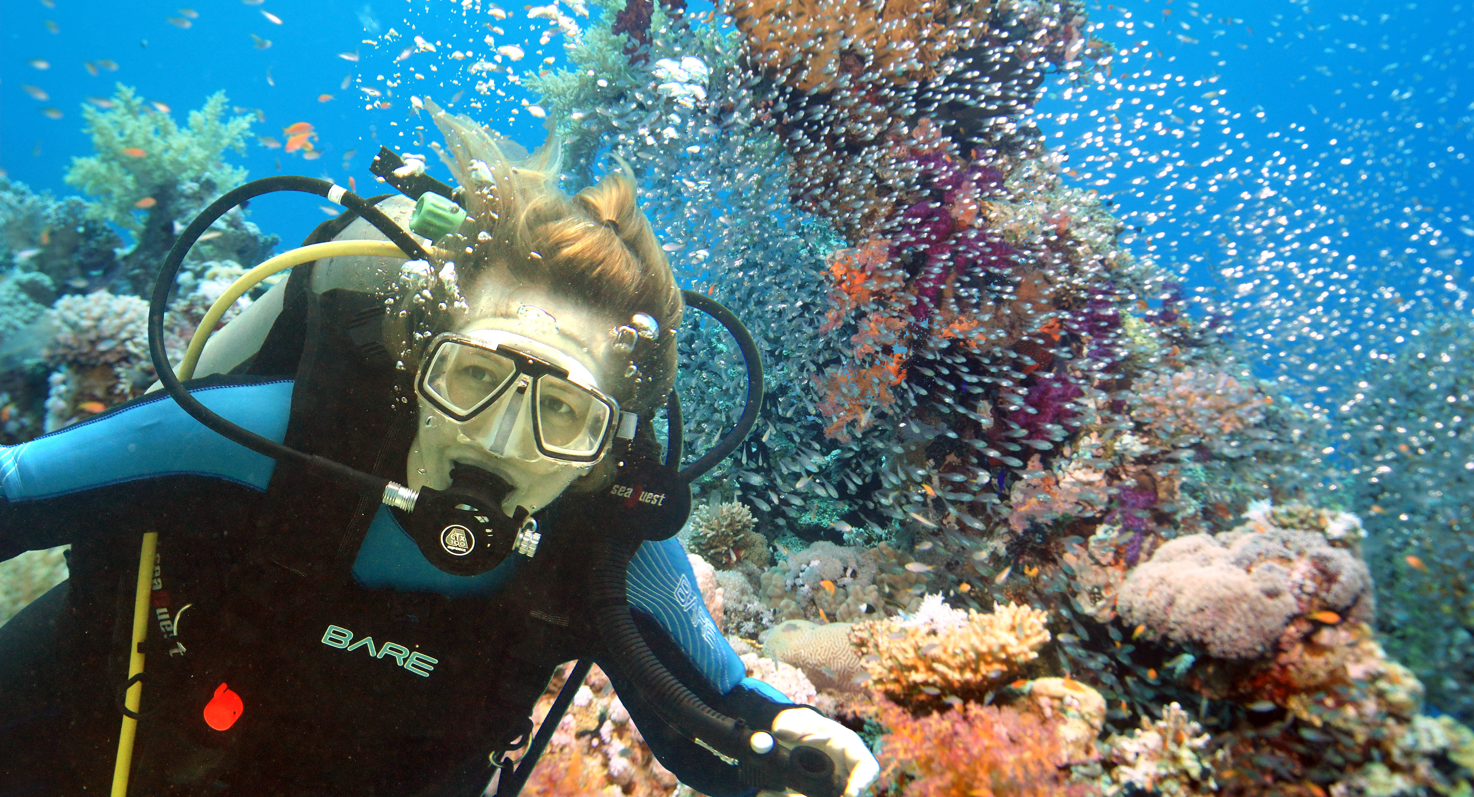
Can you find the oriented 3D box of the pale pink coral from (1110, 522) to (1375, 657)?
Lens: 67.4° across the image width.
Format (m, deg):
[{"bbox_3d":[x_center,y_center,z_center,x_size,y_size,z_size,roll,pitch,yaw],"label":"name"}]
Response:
[{"bbox_3d":[0.857,0.329,1.850,0.390,0.200,0.300,1,3,25],"label":"pale pink coral"}]

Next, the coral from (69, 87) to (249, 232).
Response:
[{"bbox_3d":[-1.281,-0.522,2.450,0.400,0.320,0.340,-1,3,-27],"label":"coral"}]

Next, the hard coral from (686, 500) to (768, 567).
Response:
[{"bbox_3d":[-0.019,0.235,1.900,0.135,0.115,0.125,0,3,0],"label":"hard coral"}]

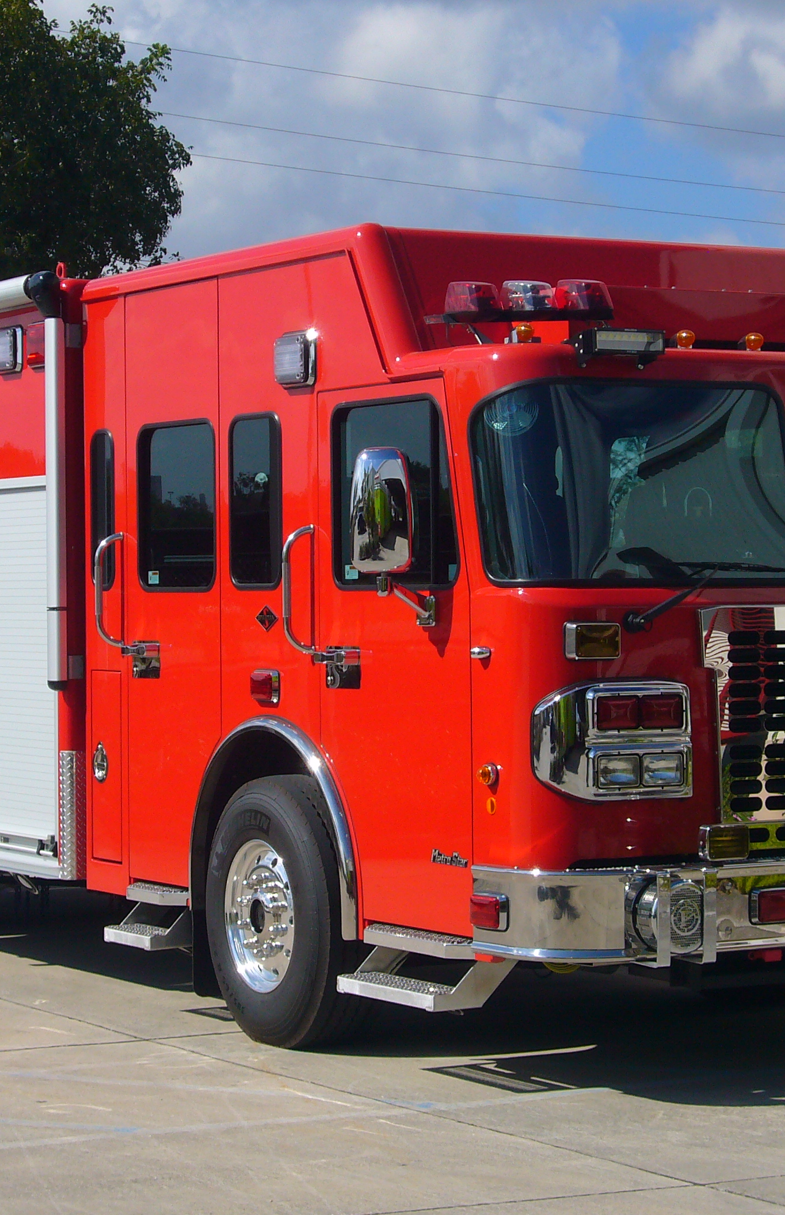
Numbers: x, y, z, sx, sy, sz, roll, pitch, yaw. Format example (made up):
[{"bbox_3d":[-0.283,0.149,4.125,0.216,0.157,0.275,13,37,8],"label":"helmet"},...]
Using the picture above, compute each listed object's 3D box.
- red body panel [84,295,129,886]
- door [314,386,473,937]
[{"bbox_3d":[-1.180,-0.058,13.644,0.090,2.560,0.440,-1,0,-30],"label":"red body panel"},{"bbox_3d":[0.038,0.168,11.553,0.090,1.963,1.080,-1,0,-30],"label":"door"}]

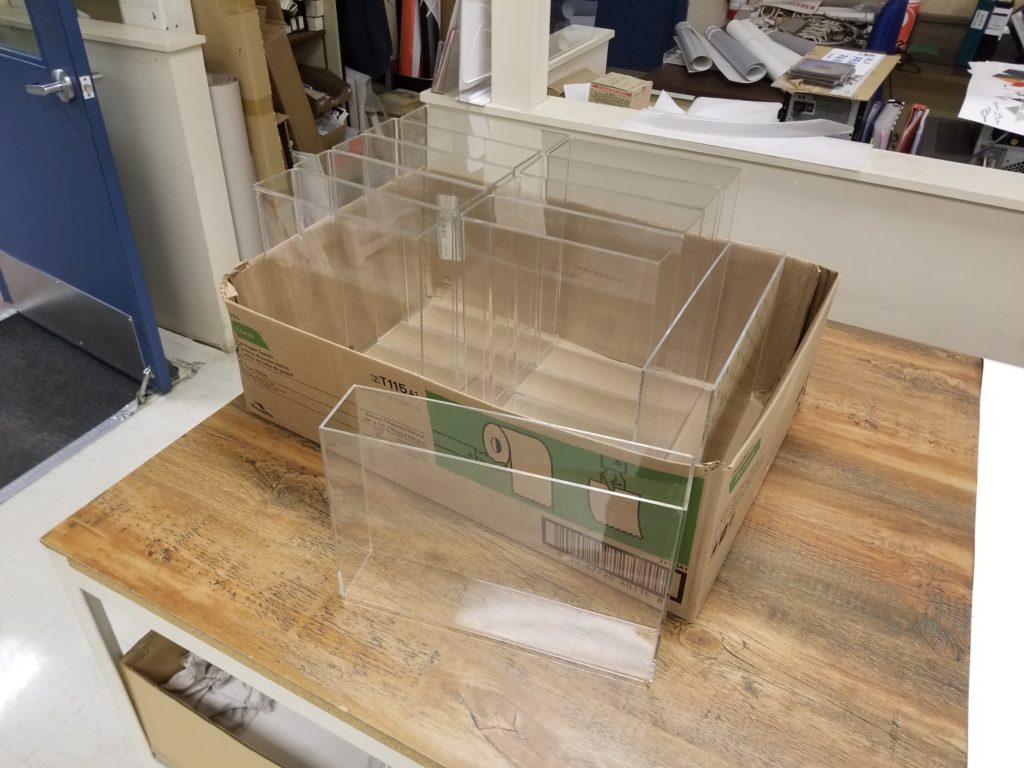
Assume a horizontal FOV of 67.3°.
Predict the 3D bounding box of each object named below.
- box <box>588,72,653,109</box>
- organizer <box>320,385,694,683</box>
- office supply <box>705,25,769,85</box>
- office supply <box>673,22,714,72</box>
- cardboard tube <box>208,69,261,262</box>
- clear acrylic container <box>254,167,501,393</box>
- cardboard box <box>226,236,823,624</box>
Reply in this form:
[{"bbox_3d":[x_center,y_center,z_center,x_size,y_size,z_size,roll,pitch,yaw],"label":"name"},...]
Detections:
[{"bbox_3d":[0.331,-0.858,2.368,0.160,0.130,0.160,25,41,29],"label":"box"},{"bbox_3d":[-0.008,0.134,0.675,0.295,0.214,0.061,11,37,13],"label":"organizer"},{"bbox_3d":[1.057,-1.590,3.672,0.120,0.100,0.903,2,35,-1],"label":"office supply"},{"bbox_3d":[0.885,-1.664,3.769,0.100,0.100,0.833,4,35,3],"label":"office supply"},{"bbox_3d":[-0.971,-0.625,2.782,0.140,0.905,0.140,18,38,22],"label":"cardboard tube"},{"bbox_3d":[-0.177,-0.081,0.914,0.230,0.287,0.072,20,38,25],"label":"clear acrylic container"},{"bbox_3d":[0.032,-0.054,0.990,0.614,0.190,0.439,20,38,23],"label":"cardboard box"}]

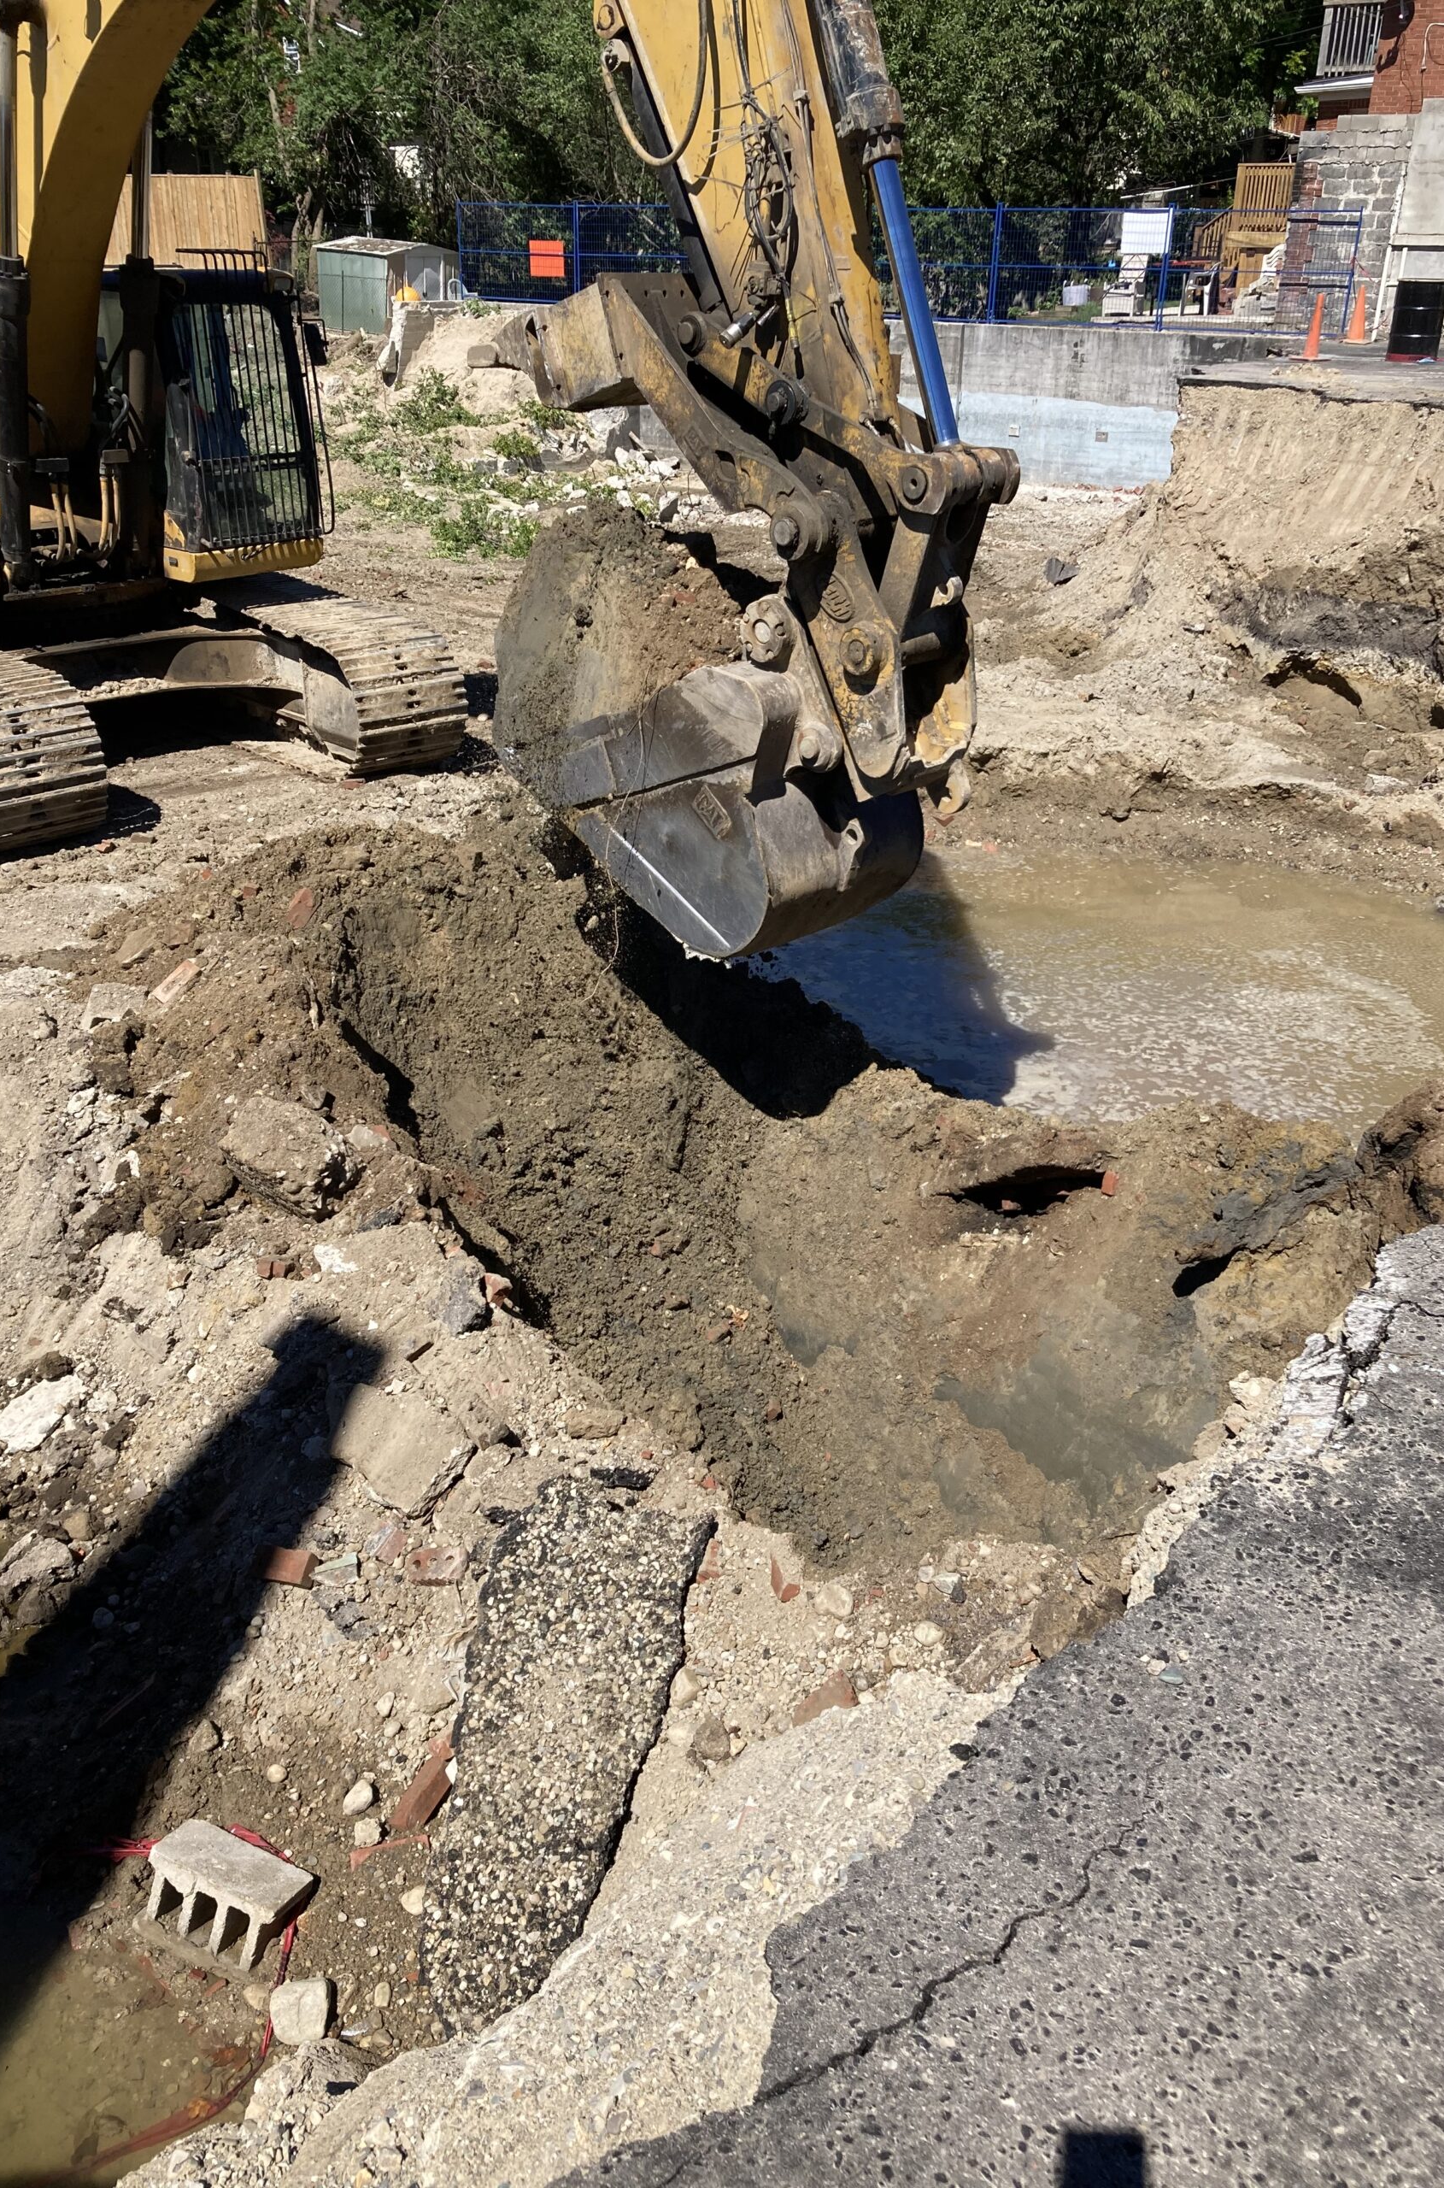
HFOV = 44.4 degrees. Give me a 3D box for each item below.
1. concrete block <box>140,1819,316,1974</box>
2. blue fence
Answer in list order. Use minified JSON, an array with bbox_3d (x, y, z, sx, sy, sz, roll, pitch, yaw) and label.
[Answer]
[{"bbox_3d":[-1.340,2.182,4.776,0.390,0.235,0.190,19,10,17],"label":"concrete block"},{"bbox_3d":[2.133,-14.565,30.965,17.740,1.800,0.100,17,30,30],"label":"blue fence"}]

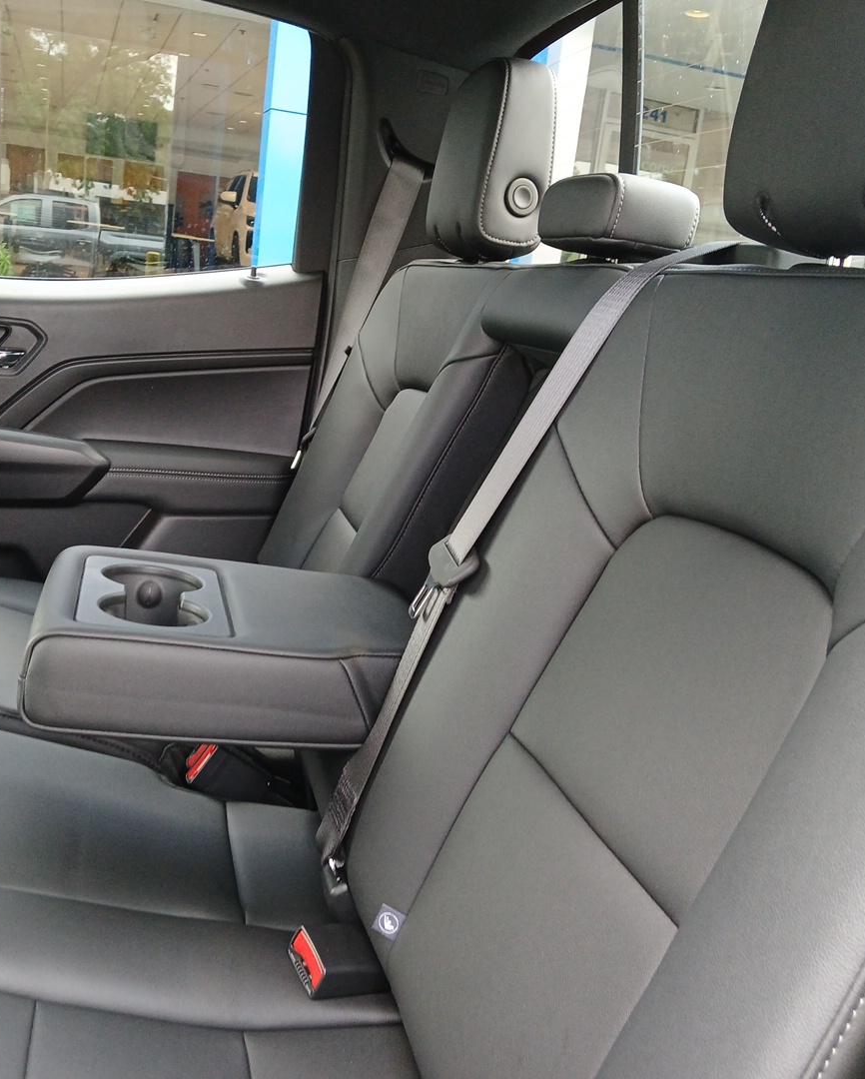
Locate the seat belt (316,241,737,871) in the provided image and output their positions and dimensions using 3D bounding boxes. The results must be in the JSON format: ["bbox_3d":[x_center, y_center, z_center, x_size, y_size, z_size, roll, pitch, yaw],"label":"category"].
[{"bbox_3d":[0.052,0.025,0.818,0.100,0.572,0.090,22,10,-20],"label":"seat belt"}]

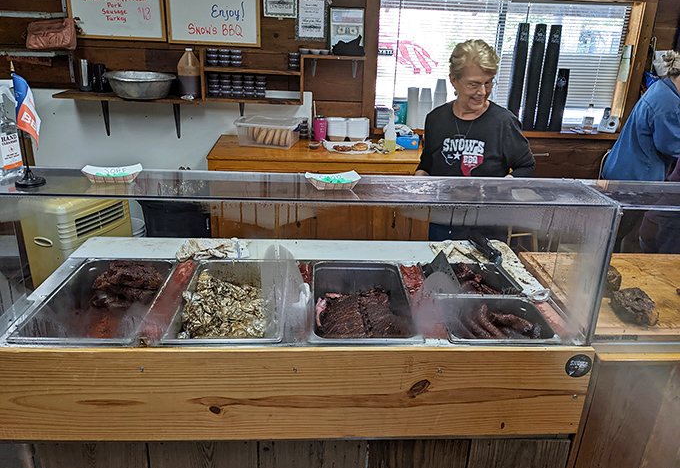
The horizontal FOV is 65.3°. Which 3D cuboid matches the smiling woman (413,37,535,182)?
[{"bbox_3d":[0.590,-0.023,2.394,0.530,1.600,0.360,5,22,8],"label":"smiling woman"}]

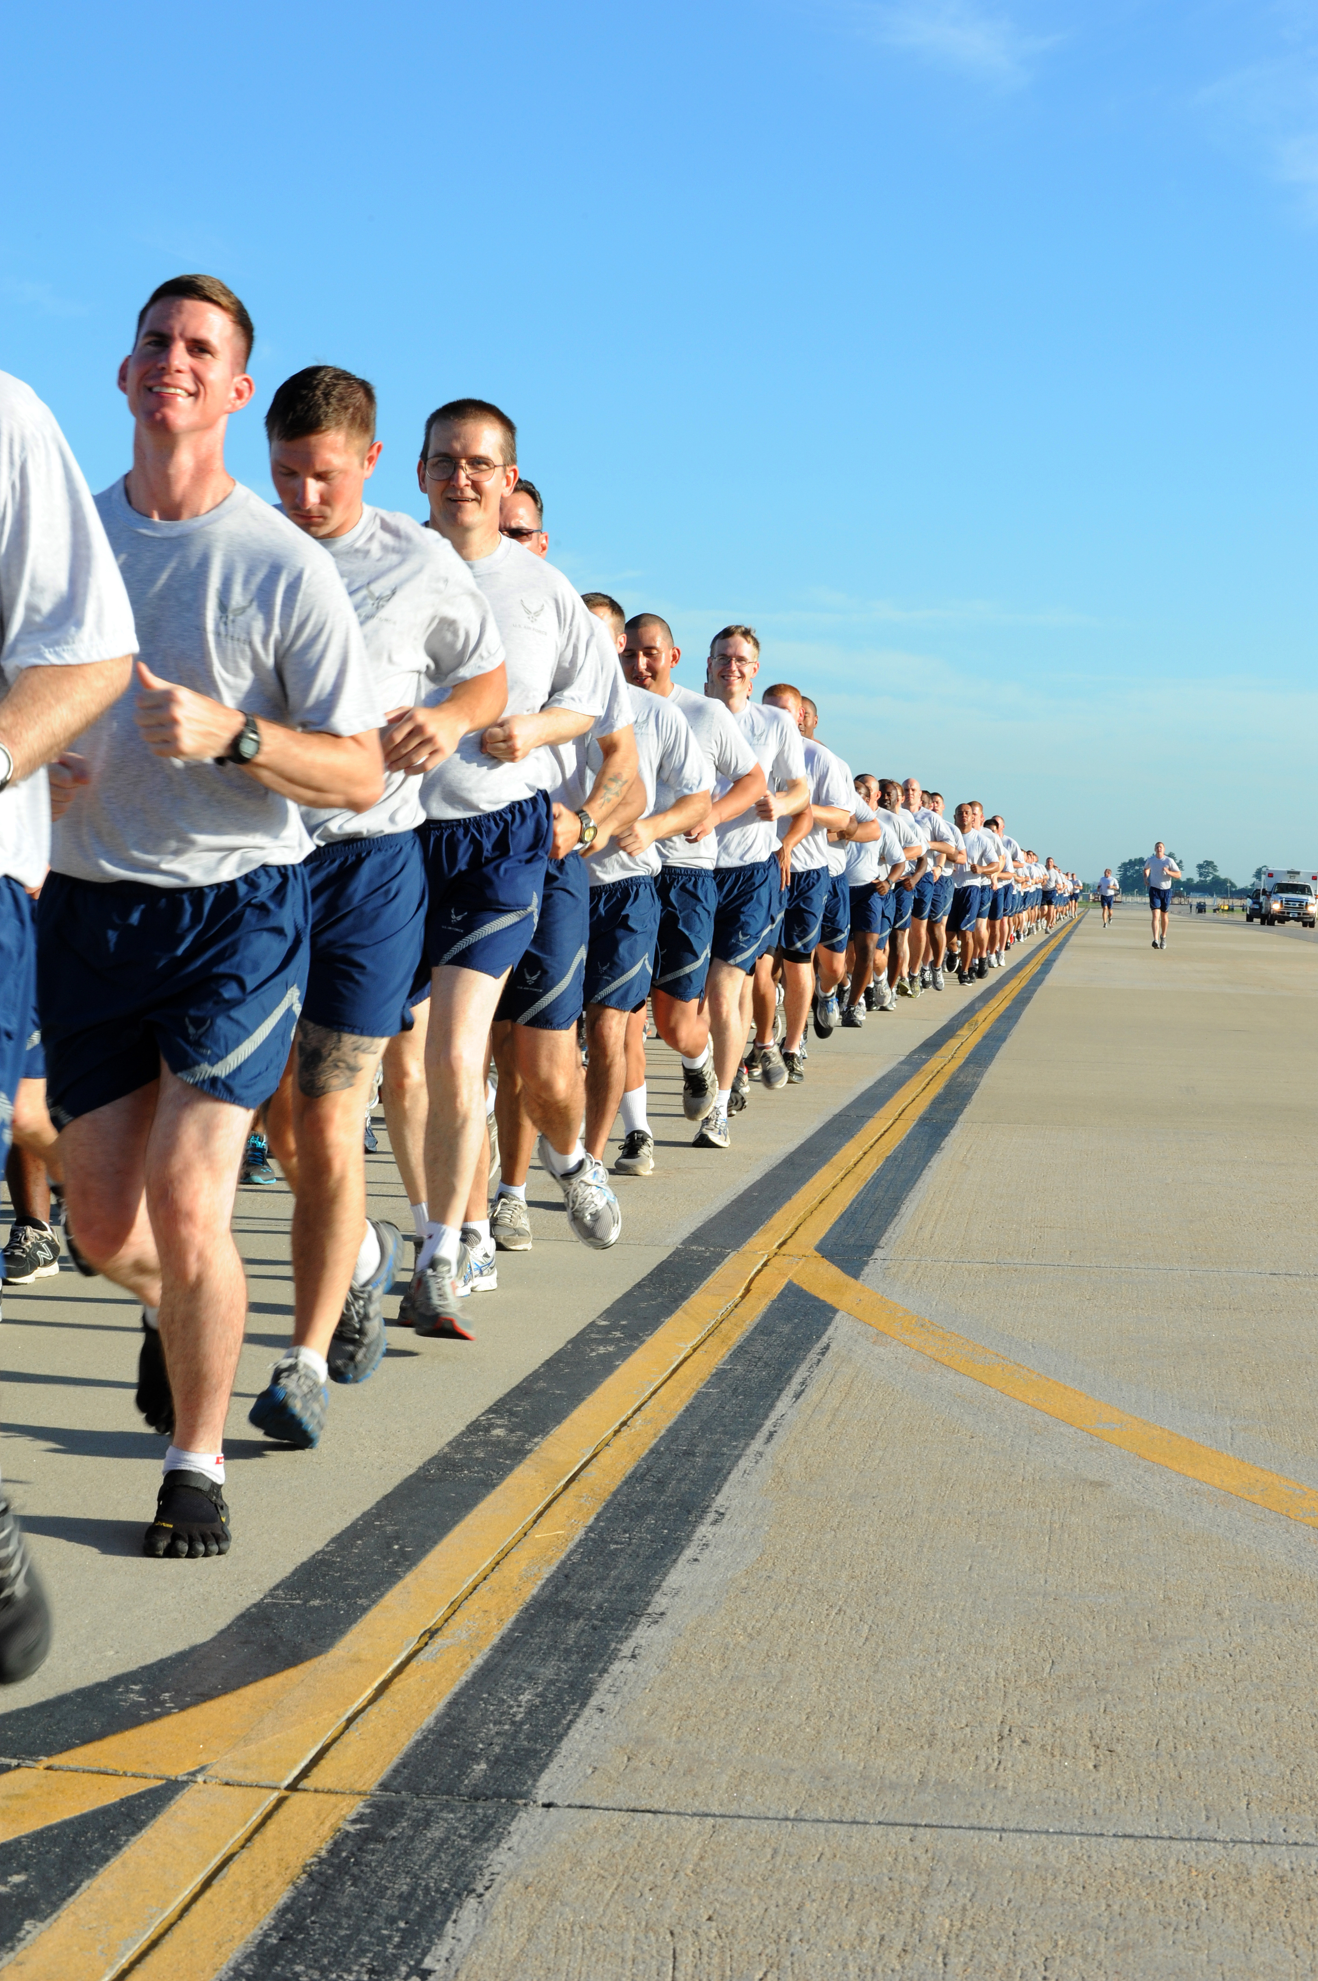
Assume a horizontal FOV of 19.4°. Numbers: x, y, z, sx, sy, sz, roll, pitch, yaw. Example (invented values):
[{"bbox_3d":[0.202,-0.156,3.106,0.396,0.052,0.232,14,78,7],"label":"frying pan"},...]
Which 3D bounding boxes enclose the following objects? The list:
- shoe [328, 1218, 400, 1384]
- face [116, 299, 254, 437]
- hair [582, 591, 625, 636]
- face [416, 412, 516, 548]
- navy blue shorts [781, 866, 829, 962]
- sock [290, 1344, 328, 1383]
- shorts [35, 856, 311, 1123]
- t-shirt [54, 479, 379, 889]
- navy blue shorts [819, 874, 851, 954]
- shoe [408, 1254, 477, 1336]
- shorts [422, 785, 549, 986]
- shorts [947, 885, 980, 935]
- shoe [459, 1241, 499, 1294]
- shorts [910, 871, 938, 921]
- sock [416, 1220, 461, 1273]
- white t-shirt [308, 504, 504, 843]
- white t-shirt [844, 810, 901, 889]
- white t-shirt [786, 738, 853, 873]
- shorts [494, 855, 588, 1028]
[{"bbox_3d":[-0.491,0.525,6.450,0.110,0.295,0.120,-1,-39,26],"label":"shoe"},{"bbox_3d":[-0.643,-0.849,5.230,0.185,0.195,0.150,8,-6,6],"label":"face"},{"bbox_3d":[-0.169,-1.054,10.900,0.165,0.150,0.195,2,5,7],"label":"hair"},{"bbox_3d":[-0.355,-0.950,7.150,0.175,0.230,0.170,1,1,2],"label":"face"},{"bbox_3d":[0.571,-0.338,17.000,0.370,0.410,0.300,2,2,6],"label":"navy blue shorts"},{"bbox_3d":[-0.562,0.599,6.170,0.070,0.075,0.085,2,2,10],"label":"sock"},{"bbox_3d":[-0.661,0.001,5.250,0.380,0.380,0.310,2,2,6],"label":"shorts"},{"bbox_3d":[-0.648,-0.417,5.230,0.510,0.560,0.310,2,2,12],"label":"t-shirt"},{"bbox_3d":[0.712,-0.365,17.800,0.380,0.380,0.300,2,2,6],"label":"navy blue shorts"},{"bbox_3d":[-0.403,0.569,7.130,0.110,0.130,0.300,1,1,-2],"label":"shoe"},{"bbox_3d":[-0.378,-0.182,7.150,0.370,0.380,0.310,2,2,6],"label":"shorts"},{"bbox_3d":[2.937,-0.768,37.100,0.340,0.470,0.320,2,2,6],"label":"shorts"},{"bbox_3d":[-0.430,0.603,8.400,0.100,0.130,0.285,2,2,16],"label":"shoe"},{"bbox_3d":[2.010,-0.758,30.400,0.380,0.380,0.300,2,2,6],"label":"shorts"},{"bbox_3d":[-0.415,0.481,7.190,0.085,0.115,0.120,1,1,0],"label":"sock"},{"bbox_3d":[-0.529,-0.514,6.220,0.510,0.560,0.310,2,2,10],"label":"white t-shirt"},{"bbox_3d":[1.414,-0.945,25.400,0.470,0.550,0.310,1,1,6],"label":"white t-shirt"},{"bbox_3d":[0.581,-0.807,16.800,0.510,0.620,0.310,2,2,6],"label":"white t-shirt"},{"bbox_3d":[-0.344,-0.117,8.680,0.370,0.405,0.310,1,1,5],"label":"shorts"}]

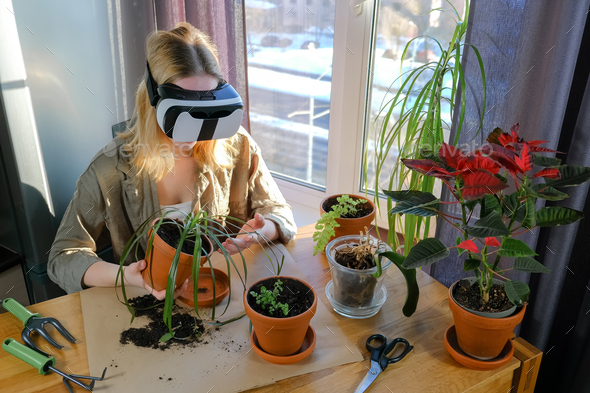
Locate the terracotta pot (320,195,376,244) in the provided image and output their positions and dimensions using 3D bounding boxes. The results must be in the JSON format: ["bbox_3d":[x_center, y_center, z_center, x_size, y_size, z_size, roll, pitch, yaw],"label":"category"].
[{"bbox_3d":[0.139,0.078,1.438,0.144,0.116,0.144,1,26,0],"label":"terracotta pot"}]

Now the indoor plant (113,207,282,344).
[{"bbox_3d":[-0.195,0.147,1.105,0.325,0.240,0.265,12,26,-5],"label":"indoor plant"}]

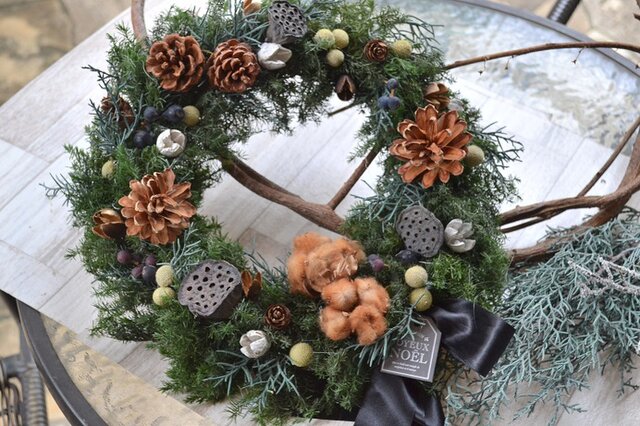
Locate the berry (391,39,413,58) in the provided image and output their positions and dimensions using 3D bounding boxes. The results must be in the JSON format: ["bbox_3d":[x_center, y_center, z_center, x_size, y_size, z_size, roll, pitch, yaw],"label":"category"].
[{"bbox_3d":[0.061,-0.121,0.707,0.015,0.015,0.015,2,49,-2],"label":"berry"}]

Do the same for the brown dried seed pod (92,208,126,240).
[{"bbox_3d":[-0.156,0.009,0.714,0.027,0.022,0.024,1,52,-1],"label":"brown dried seed pod"}]

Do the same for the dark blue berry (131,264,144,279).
[{"bbox_3d":[-0.138,0.044,0.727,0.011,0.011,0.011,0,48,-11],"label":"dark blue berry"}]

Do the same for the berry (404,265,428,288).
[{"bbox_3d":[0.063,0.041,0.622,0.015,0.015,0.015,2,49,-2],"label":"berry"}]

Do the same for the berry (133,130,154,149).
[{"bbox_3d":[-0.135,-0.056,0.735,0.016,0.015,0.016,3,47,-3],"label":"berry"}]

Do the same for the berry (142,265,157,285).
[{"bbox_3d":[-0.128,0.046,0.721,0.011,0.014,0.011,0,48,-11],"label":"berry"}]

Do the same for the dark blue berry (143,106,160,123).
[{"bbox_3d":[-0.132,-0.077,0.750,0.014,0.013,0.014,3,47,-3],"label":"dark blue berry"}]

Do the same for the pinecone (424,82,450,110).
[{"bbox_3d":[0.097,-0.096,0.791,0.022,0.023,0.022,1,52,-1],"label":"pinecone"}]

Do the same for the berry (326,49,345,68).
[{"bbox_3d":[0.013,-0.126,0.780,0.015,0.015,0.015,3,47,-3],"label":"berry"}]

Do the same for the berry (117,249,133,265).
[{"bbox_3d":[-0.149,0.033,0.733,0.012,0.012,0.012,0,48,-11],"label":"berry"}]

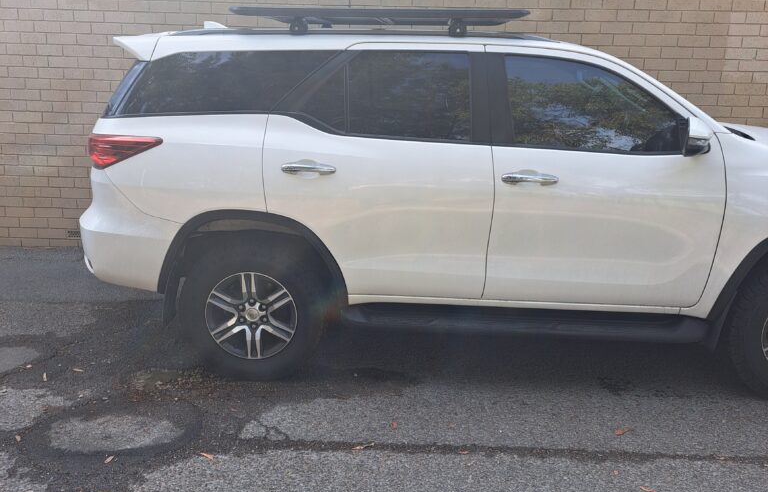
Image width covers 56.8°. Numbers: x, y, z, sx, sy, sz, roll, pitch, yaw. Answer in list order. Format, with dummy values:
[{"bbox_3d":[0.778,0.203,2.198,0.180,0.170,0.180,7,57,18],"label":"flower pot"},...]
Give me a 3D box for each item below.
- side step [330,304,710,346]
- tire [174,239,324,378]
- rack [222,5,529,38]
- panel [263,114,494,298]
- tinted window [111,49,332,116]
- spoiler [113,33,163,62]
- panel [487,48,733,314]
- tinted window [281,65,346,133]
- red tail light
[{"bbox_3d":[0.676,0.375,3.535,1.800,0.110,0.220,2,14,2],"label":"side step"},{"bbox_3d":[-0.659,0.312,3.656,0.755,0.755,0.260,2,14,2],"label":"tire"},{"bbox_3d":[0.001,-1.234,4.036,1.520,0.145,1.240,2,14,2],"label":"rack"},{"bbox_3d":[-0.031,-0.179,3.416,1.090,0.870,0.120,2,14,2],"label":"panel"},{"bbox_3d":[-0.763,-0.775,3.374,1.060,0.345,0.080,3,-5,5],"label":"tinted window"},{"bbox_3d":[-1.190,-1.144,4.118,0.310,0.150,1.280,2,14,2],"label":"spoiler"},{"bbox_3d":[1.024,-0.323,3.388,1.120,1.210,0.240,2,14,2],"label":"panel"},{"bbox_3d":[-0.329,-0.698,3.357,0.315,0.335,0.060,2,-4,2],"label":"tinted window"},{"bbox_3d":[-1.259,-0.472,3.517,0.430,0.160,0.310,2,14,2],"label":"red tail light"}]

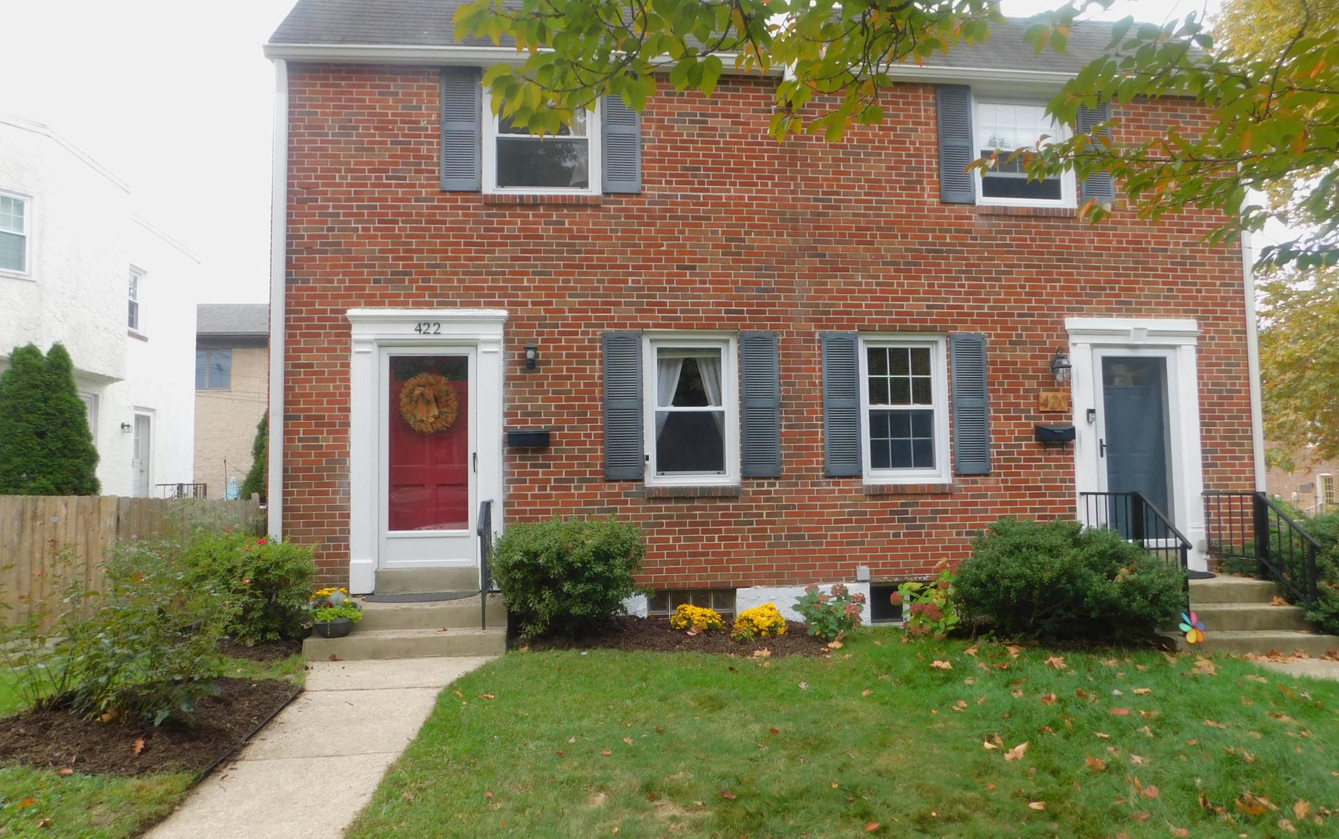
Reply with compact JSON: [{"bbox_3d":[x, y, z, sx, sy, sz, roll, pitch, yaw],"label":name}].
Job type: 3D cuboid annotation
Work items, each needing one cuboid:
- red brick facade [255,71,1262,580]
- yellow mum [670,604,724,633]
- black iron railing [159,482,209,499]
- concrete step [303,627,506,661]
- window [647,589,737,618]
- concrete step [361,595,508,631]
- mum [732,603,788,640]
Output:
[{"bbox_3d":[1.207,-0.880,8.732,9.550,4.950,0.300,0,-4,-7],"label":"red brick facade"},{"bbox_3d":[0.243,1.765,7.978,0.460,0.240,0.430,0,-4,-7],"label":"yellow mum"},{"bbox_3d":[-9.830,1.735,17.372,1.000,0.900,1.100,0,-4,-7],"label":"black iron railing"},{"bbox_3d":[-2.034,1.763,6.992,1.510,0.170,0.360,0,-4,-7],"label":"concrete step"},{"bbox_3d":[0.217,1.746,8.430,0.861,0.300,0.090,0,-4,-7],"label":"window"},{"bbox_3d":[-2.111,1.636,7.627,1.500,0.175,0.900,0,-4,-7],"label":"concrete step"},{"bbox_3d":[0.804,1.750,7.871,0.470,0.280,0.450,0,-4,-7],"label":"mum"}]

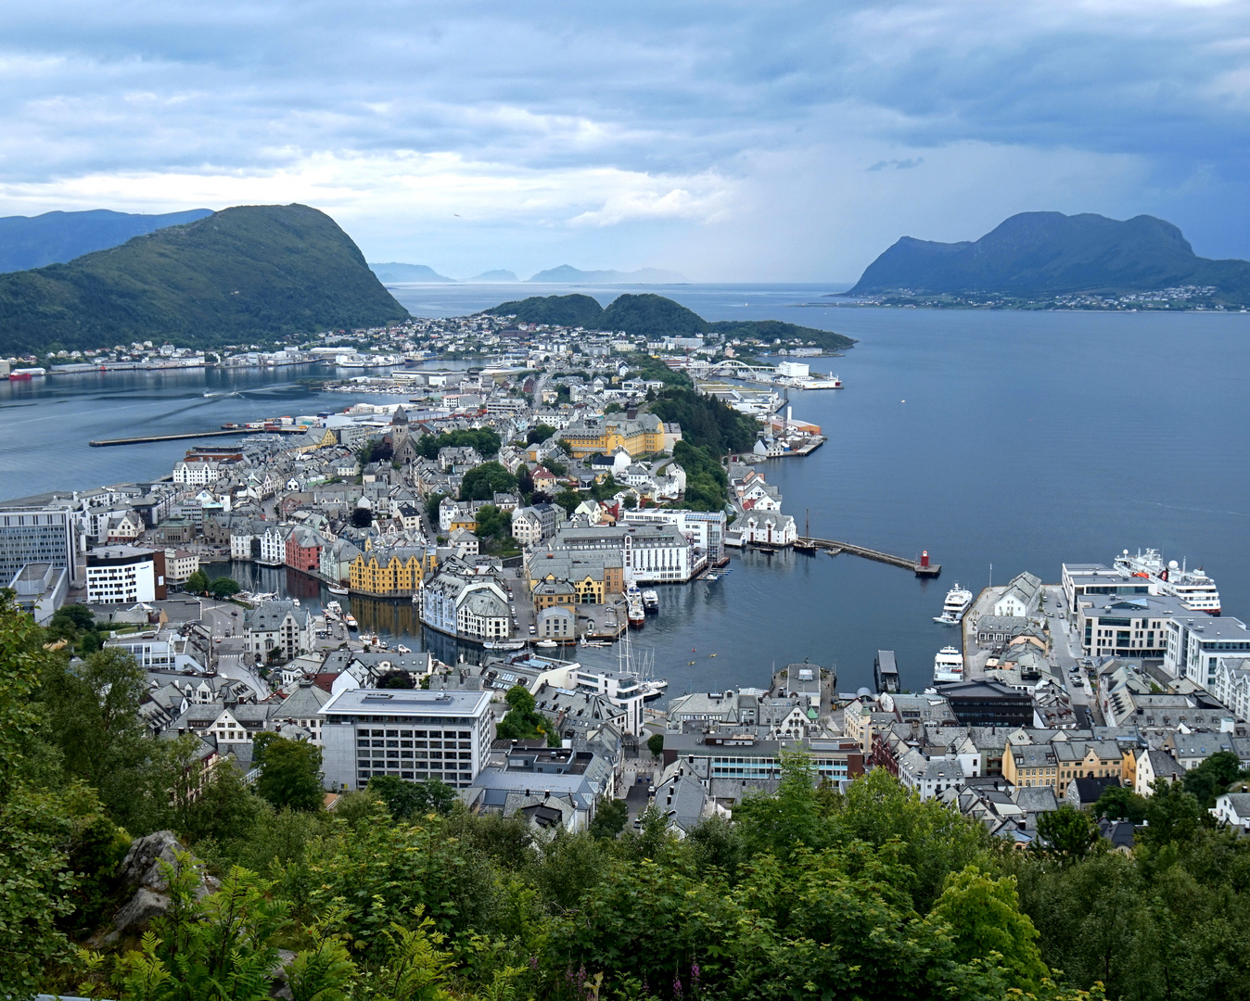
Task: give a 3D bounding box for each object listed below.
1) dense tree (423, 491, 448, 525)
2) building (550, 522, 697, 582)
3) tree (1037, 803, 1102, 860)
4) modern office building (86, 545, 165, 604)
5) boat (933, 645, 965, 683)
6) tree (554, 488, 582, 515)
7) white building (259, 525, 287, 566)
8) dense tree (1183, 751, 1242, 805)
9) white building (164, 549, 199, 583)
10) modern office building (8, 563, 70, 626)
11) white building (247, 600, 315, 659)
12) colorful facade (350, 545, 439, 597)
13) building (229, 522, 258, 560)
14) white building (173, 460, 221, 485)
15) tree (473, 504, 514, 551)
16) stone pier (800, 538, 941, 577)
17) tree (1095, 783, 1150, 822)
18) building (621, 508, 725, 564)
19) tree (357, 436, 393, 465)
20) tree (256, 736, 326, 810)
[{"bbox_3d":[-99.300,3.860,742.830,13.000,16.000,13.000,0,9,0],"label":"dense tree"},{"bbox_3d":[-2.700,25.200,693.000,67.000,24.500,23.000,-1,9,-4],"label":"building"},{"bbox_3d":[93.800,70.480,299.790,12.300,13.000,11.800,0,9,0],"label":"tree"},{"bbox_3d":[-204.500,31.220,584.160,29.500,20.800,24.500,-3,9,-17],"label":"modern office building"},{"bbox_3d":[121.660,59.820,534.210,10.500,10.000,28.000,2,9,11],"label":"boat"},{"bbox_3d":[-29.500,0.040,749.310,15.000,14.500,14.000,0,9,0],"label":"tree"},{"bbox_3d":[-177.370,22.180,737.450,18.000,17.500,13.000,6,11,35],"label":"white building"},{"bbox_3d":[142.000,66.870,344.780,12.500,13.000,12.000,0,9,0],"label":"dense tree"},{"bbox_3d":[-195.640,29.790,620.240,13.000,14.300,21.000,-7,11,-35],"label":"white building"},{"bbox_3d":[-258.260,39.020,623.630,20.000,14.000,64.000,-3,9,-16],"label":"modern office building"},{"bbox_3d":[-121.000,46.040,502.470,21.000,17.200,15.500,-1,9,-6],"label":"white building"},{"bbox_3d":[-100.000,29.330,616.760,35.000,18.300,17.500,2,9,12],"label":"colorful facade"},{"bbox_3d":[-184.500,19.390,686.570,11.500,17.000,11.500,0,9,2],"label":"building"},{"bbox_3d":[-295.550,-19.370,984.370,31.500,16.000,13.000,0,9,0],"label":"white building"},{"bbox_3d":[-70.880,12.000,758.490,20.000,19.000,17.000,0,9,0],"label":"tree"},{"bbox_3d":[128.030,28.730,748.770,11.000,5.000,97.000,-7,11,-37],"label":"stone pier"},{"bbox_3d":[125.110,76.640,356.860,13.000,12.500,12.000,0,9,0],"label":"tree"},{"bbox_3d":[23.000,16.570,681.060,48.000,23.300,18.000,1,9,7],"label":"building"},{"bbox_3d":[-179.430,-35.480,1021.970,24.000,17.000,18.000,0,9,0],"label":"tree"},{"bbox_3d":[-84.540,68.910,357.720,16.500,17.500,15.000,0,9,0],"label":"tree"}]

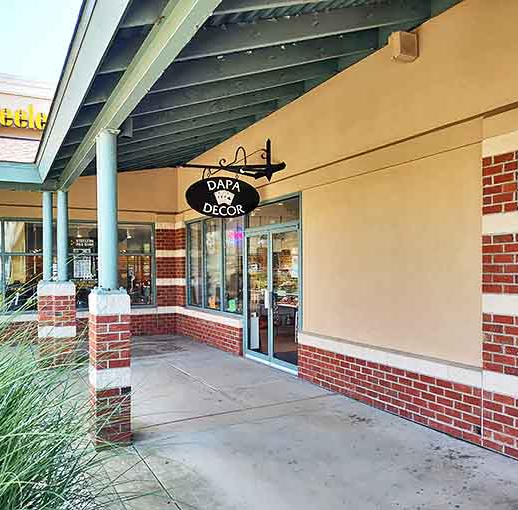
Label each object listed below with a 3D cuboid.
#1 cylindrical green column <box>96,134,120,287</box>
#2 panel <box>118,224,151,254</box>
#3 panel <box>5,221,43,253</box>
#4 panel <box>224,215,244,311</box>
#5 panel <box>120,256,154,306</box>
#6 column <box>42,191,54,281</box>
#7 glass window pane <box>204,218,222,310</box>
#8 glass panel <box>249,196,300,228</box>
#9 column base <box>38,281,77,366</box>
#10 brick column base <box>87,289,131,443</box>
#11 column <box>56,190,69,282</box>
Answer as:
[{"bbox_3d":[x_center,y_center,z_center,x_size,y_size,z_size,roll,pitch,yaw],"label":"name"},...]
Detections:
[{"bbox_3d":[-1.406,-0.389,4.195,0.185,1.450,0.185,0,-2,-30],"label":"cylindrical green column"},{"bbox_3d":[-2.840,-0.348,10.120,0.930,0.660,0.050,0,-2,-25],"label":"panel"},{"bbox_3d":[-4.804,-0.369,9.508,0.942,0.675,0.060,0,-2,-29],"label":"panel"},{"bbox_3d":[-0.475,0.126,8.358,0.060,1.911,0.800,0,-2,-29],"label":"panel"},{"bbox_3d":[-2.833,0.552,10.098,0.930,1.100,0.050,0,-2,-25],"label":"panel"},{"bbox_3d":[-3.408,-0.299,7.300,0.150,1.450,0.150,0,-2,-30],"label":"column"},{"bbox_3d":[-0.925,0.175,8.920,0.050,1.780,0.820,0,0,-30],"label":"glass window pane"},{"bbox_3d":[0.200,-0.621,6.965,0.050,0.350,1.460,0,-2,-30],"label":"glass panel"},{"bbox_3d":[-3.468,1.160,7.757,0.547,1.414,0.500,0,-2,-29],"label":"column base"},{"bbox_3d":[-1.378,1.016,4.169,0.305,1.330,0.310,0,-2,-30],"label":"brick column base"},{"bbox_3d":[-3.394,-0.320,7.810,0.195,1.572,0.195,0,-2,-29],"label":"column"}]

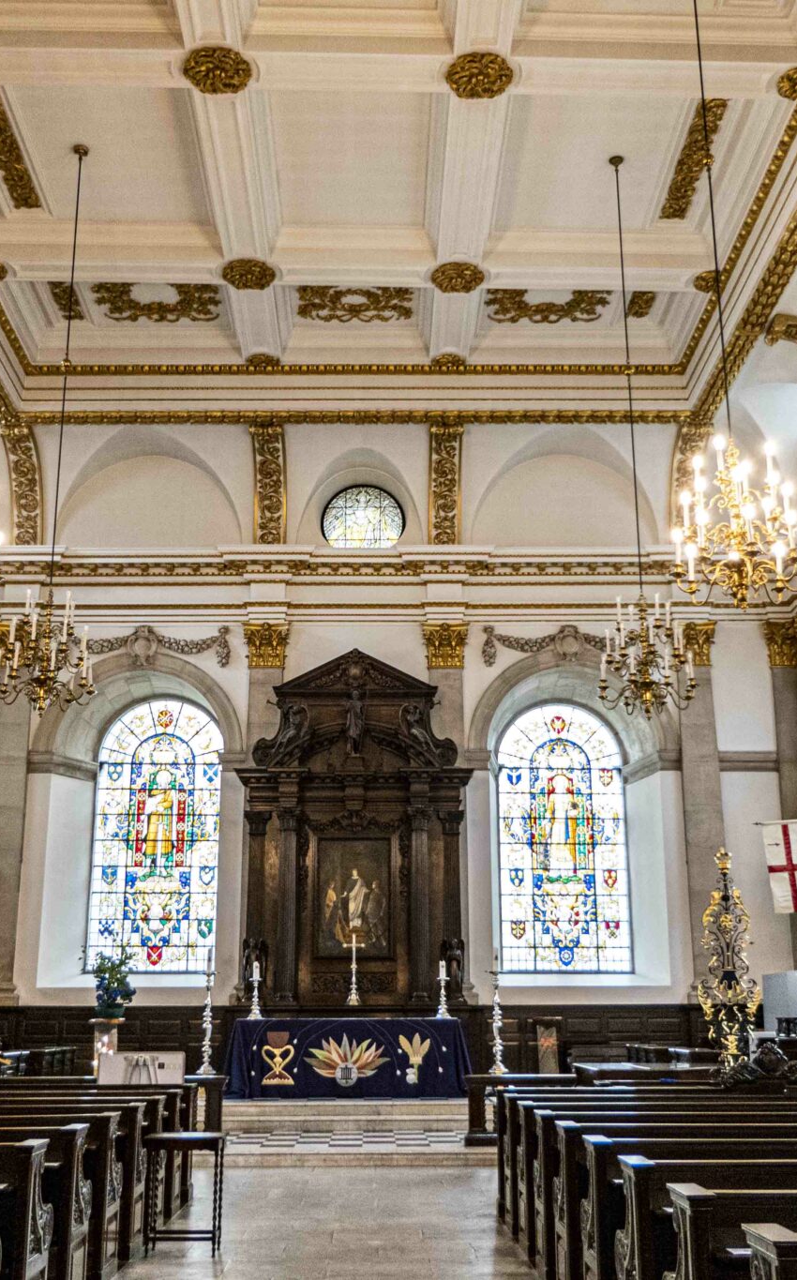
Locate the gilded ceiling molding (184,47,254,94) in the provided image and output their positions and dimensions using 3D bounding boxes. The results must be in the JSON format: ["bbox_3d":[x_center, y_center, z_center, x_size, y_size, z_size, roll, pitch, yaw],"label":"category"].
[{"bbox_3d":[-2.050,-6.467,14.514,0.760,0.150,0.740,0,-17,-1],"label":"gilded ceiling molding"}]

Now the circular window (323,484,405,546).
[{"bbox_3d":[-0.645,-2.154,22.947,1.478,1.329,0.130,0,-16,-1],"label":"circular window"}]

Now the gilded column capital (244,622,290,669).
[{"bbox_3d":[-2.238,0.114,21.725,0.786,0.806,0.320,0,-16,-1],"label":"gilded column capital"}]

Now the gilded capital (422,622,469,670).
[{"bbox_3d":[0.746,0.114,20.190,0.733,0.758,0.350,0,-17,-1],"label":"gilded capital"}]

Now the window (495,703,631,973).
[{"bbox_3d":[2.798,3.360,22.145,2.278,4.654,0.130,0,-16,-1],"label":"window"}]

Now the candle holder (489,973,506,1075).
[{"bbox_3d":[1.289,4.974,16.596,0.230,1.267,0.230,0,-17,-1],"label":"candle holder"}]

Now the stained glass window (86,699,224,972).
[{"bbox_3d":[-3.741,3.005,20.073,2.061,4.300,0.200,0,-17,-1],"label":"stained glass window"}]

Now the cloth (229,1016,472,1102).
[{"bbox_3d":[-0.661,5.561,17.063,3.140,1.011,0.950,0,-17,-1],"label":"cloth"}]

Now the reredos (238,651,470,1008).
[{"bbox_3d":[-0.652,2.850,19.080,3.471,5.467,0.850,0,-17,-1],"label":"reredos"}]

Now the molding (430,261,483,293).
[{"bbox_3d":[0.847,-5.258,18.530,0.780,0.150,0.760,0,-17,-1],"label":"molding"}]

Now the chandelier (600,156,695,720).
[{"bbox_3d":[2.883,-2.704,15.765,1.160,7.560,1.160,0,-16,-1],"label":"chandelier"}]

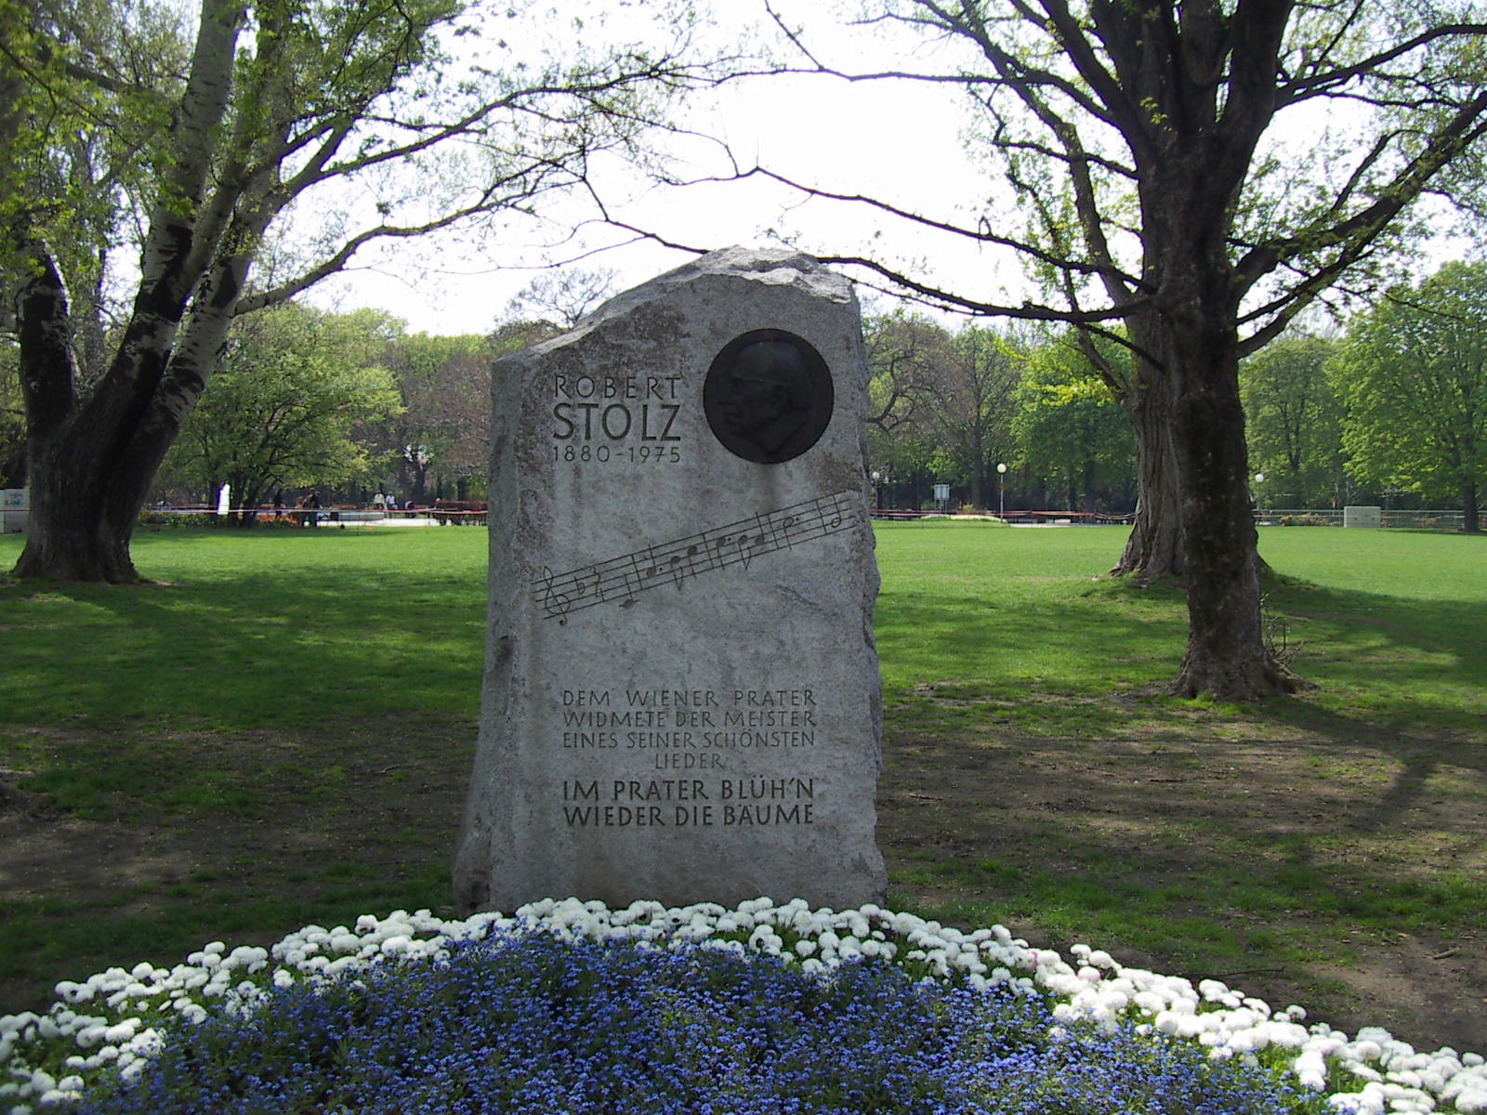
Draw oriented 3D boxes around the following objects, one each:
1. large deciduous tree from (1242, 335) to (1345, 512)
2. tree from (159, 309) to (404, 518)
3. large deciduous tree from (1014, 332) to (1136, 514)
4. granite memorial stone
[{"bbox_3d":[37.783,-9.189,105.711,8.600,12.420,8.800,0,2,0],"label":"large deciduous tree"},{"bbox_3d":[-21.060,-6.515,69.791,11.460,9.940,10.500,0,2,0],"label":"tree"},{"bbox_3d":[22.335,-8.804,101.723,9.350,12.180,9.300,0,2,0],"label":"large deciduous tree"},{"bbox_3d":[-0.240,0.076,5.178,1.380,2.200,0.480,0,2,-6],"label":"granite memorial stone"}]

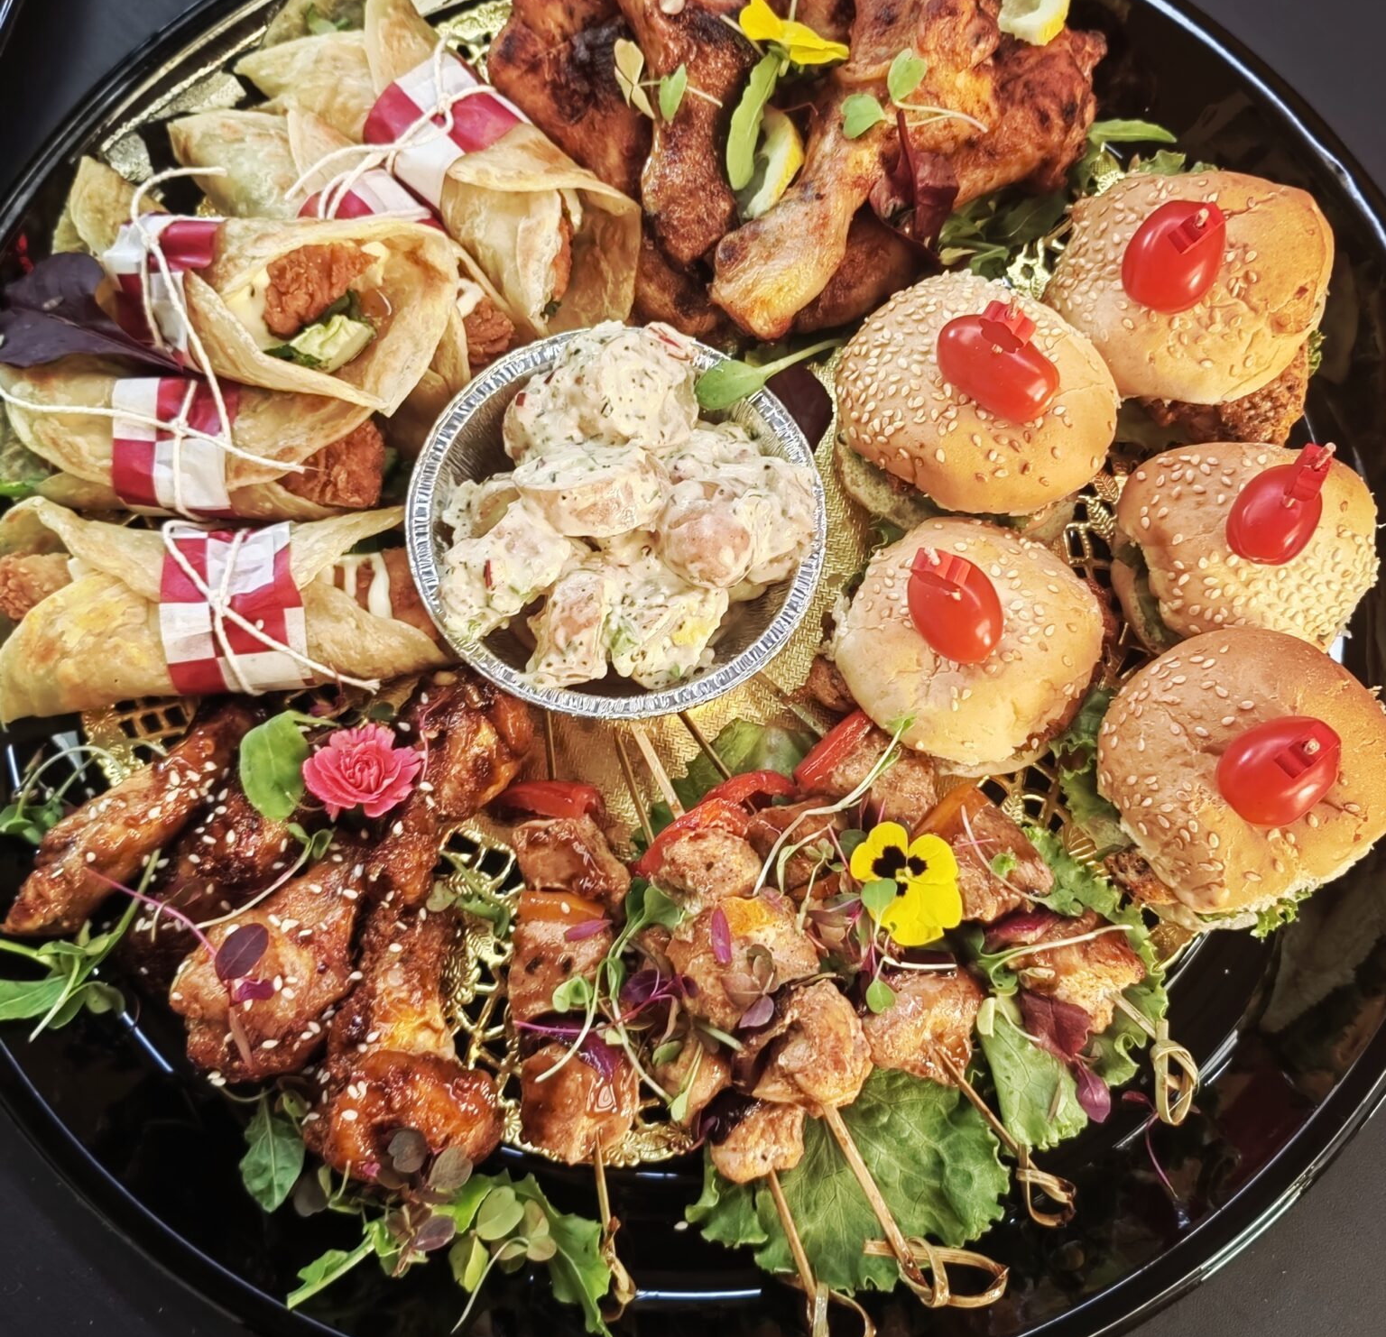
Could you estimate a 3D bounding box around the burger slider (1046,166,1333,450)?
[{"bbox_3d":[0.143,-0.105,0.415,0.074,0.053,0.074,0,77,-1],"label":"burger slider"}]

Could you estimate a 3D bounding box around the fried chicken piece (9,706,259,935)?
[{"bbox_3d":[-0.152,0.041,0.389,0.079,0.028,0.030,-41,81,-10],"label":"fried chicken piece"}]

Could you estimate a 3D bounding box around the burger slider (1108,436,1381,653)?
[{"bbox_3d":[0.137,-0.028,0.358,0.063,0.052,0.061,6,75,0],"label":"burger slider"}]

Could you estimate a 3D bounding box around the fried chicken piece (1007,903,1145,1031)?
[{"bbox_3d":[0.101,0.079,0.380,0.035,0.025,0.032,30,78,5],"label":"fried chicken piece"}]

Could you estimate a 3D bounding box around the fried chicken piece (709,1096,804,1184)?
[{"bbox_3d":[0.017,0.122,0.375,0.023,0.023,0.023,-14,78,-5],"label":"fried chicken piece"}]

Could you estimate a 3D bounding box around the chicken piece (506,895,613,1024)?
[{"bbox_3d":[-0.036,0.077,0.384,0.027,0.025,0.033,5,77,0],"label":"chicken piece"}]

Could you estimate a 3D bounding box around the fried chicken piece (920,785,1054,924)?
[{"bbox_3d":[0.071,0.045,0.348,0.030,0.025,0.033,-30,78,-8],"label":"fried chicken piece"}]

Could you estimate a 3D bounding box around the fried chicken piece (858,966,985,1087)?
[{"bbox_3d":[0.060,0.093,0.377,0.032,0.026,0.029,30,78,5],"label":"fried chicken piece"}]

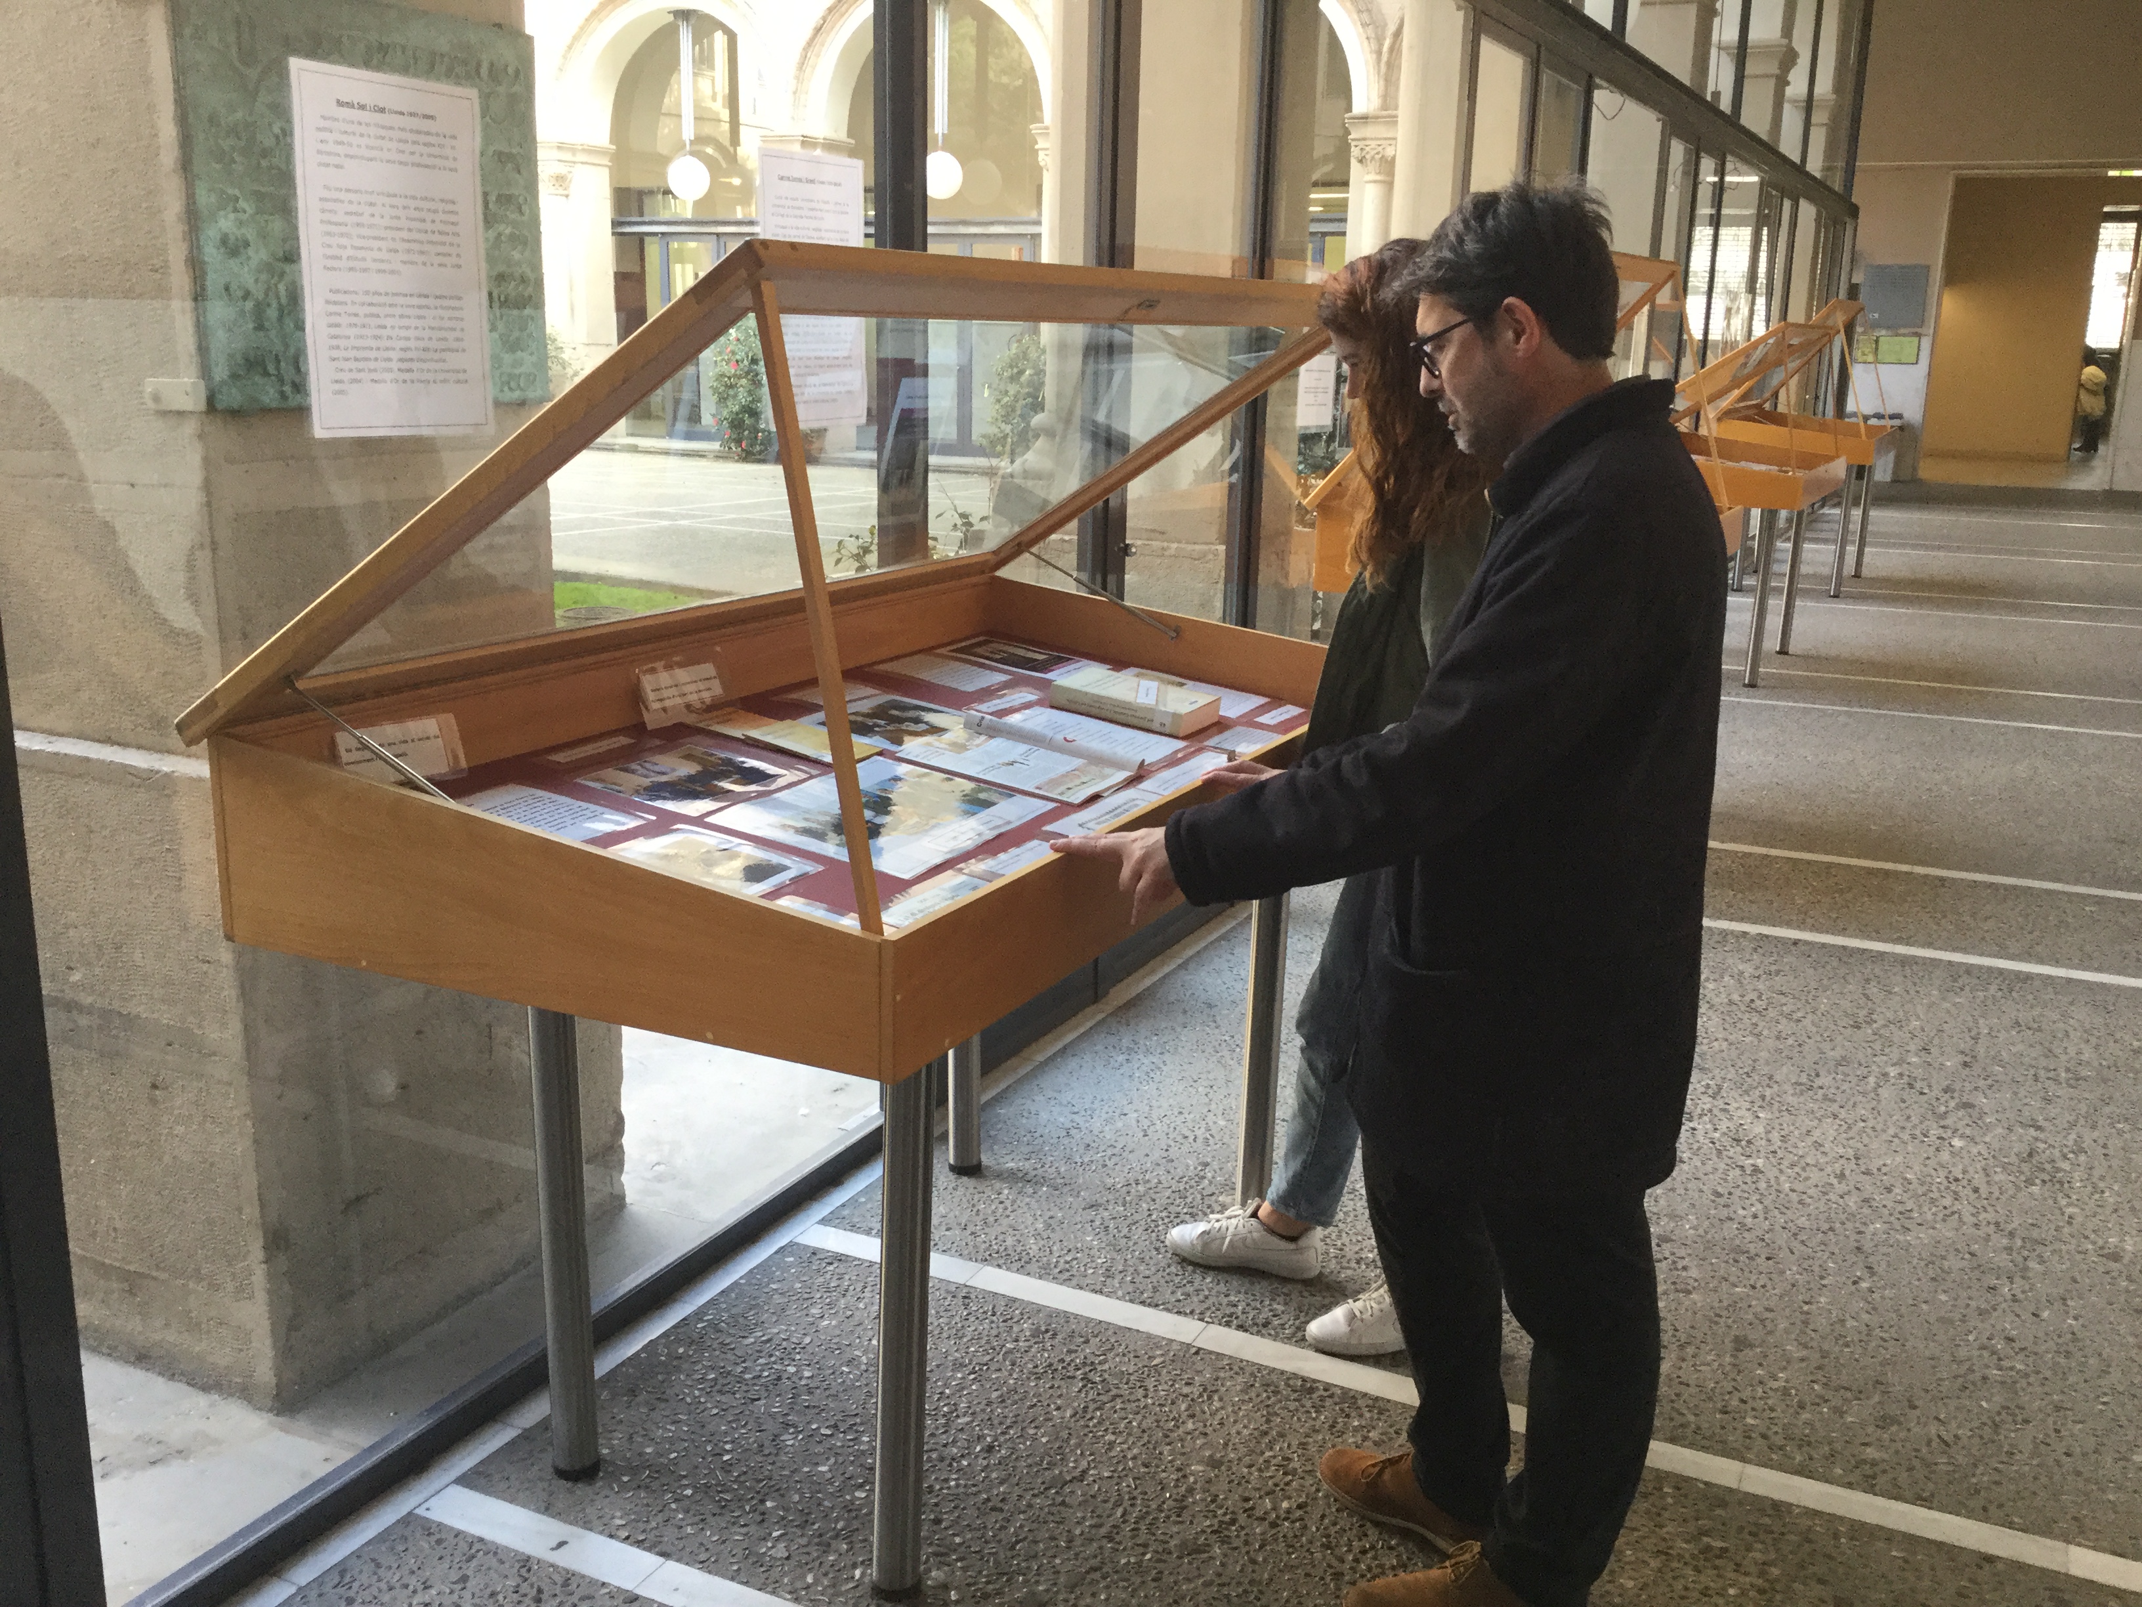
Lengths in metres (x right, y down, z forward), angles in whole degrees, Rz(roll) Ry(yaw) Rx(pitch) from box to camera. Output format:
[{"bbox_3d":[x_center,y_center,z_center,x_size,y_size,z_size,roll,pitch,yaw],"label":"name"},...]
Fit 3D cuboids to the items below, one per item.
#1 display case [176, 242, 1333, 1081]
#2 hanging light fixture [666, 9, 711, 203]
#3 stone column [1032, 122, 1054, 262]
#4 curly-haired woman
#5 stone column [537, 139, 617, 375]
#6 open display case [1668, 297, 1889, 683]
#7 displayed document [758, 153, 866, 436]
[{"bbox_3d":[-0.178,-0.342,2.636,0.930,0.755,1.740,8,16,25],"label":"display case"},{"bbox_3d":[-4.321,-7.864,21.626,0.470,2.030,0.470,1,14,0],"label":"hanging light fixture"},{"bbox_3d":[0.019,-5.256,20.025,0.550,3.300,0.850,8,16,25],"label":"stone column"},{"bbox_3d":[0.406,0.017,2.805,0.560,1.620,0.460,8,16,25],"label":"curly-haired woman"},{"bbox_3d":[-5.877,-6.084,22.907,0.550,3.300,0.900,8,16,25],"label":"stone column"},{"bbox_3d":[2.970,-1.417,8.826,0.930,1.565,1.740,8,16,25],"label":"open display case"},{"bbox_3d":[-0.413,-0.822,3.093,0.012,0.420,0.297,8,16,25],"label":"displayed document"}]

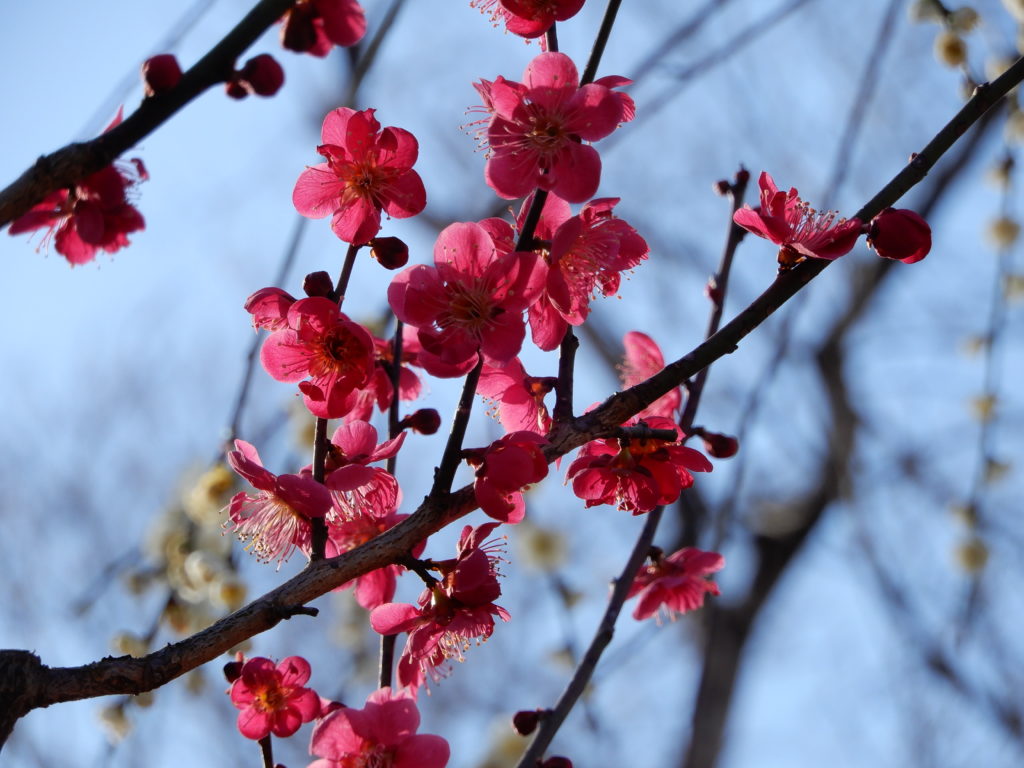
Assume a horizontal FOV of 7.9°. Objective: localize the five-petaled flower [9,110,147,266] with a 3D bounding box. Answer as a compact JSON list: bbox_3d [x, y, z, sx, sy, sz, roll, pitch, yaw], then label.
[{"bbox_3d":[-0.079,-0.035,1.340,0.025,0.027,0.020,-7,-34,21],"label":"five-petaled flower"}]

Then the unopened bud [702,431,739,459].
[{"bbox_3d":[0.042,0.012,1.500,0.007,0.005,0.005,19,0,0],"label":"unopened bud"}]

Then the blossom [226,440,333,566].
[{"bbox_3d":[-0.041,0.021,1.300,0.021,0.015,0.022,29,-18,-1],"label":"blossom"}]

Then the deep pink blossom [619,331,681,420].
[{"bbox_3d":[0.027,-0.001,1.450,0.013,0.020,0.020,-16,-10,-27],"label":"deep pink blossom"}]

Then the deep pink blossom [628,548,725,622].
[{"bbox_3d":[0.033,0.041,1.500,0.018,0.012,0.019,-15,3,-2],"label":"deep pink blossom"}]

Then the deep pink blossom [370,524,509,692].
[{"bbox_3d":[-0.014,0.042,1.390,0.027,0.027,0.024,-24,19,7],"label":"deep pink blossom"}]

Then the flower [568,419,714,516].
[{"bbox_3d":[0.024,0.015,1.400,0.028,0.018,0.024,-3,21,1],"label":"flower"}]

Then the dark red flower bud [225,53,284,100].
[{"bbox_3d":[-0.045,-0.054,1.310,0.010,0.008,0.008,6,-13,15],"label":"dark red flower bud"}]

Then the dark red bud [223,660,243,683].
[{"bbox_3d":[-0.053,0.055,1.410,0.004,0.004,0.004,-31,6,10],"label":"dark red bud"}]

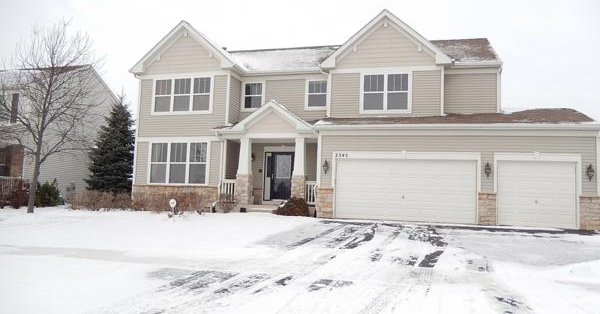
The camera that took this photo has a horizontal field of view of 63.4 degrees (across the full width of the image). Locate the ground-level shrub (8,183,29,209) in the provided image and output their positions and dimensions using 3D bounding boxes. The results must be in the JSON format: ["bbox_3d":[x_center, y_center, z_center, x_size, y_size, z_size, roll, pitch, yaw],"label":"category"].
[{"bbox_3d":[-12.775,1.753,22.102,0.960,1.140,0.960,1,-6,15],"label":"ground-level shrub"}]

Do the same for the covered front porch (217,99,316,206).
[{"bbox_3d":[-1.163,0.015,19.882,4.311,4.240,2.000,1,-6,15],"label":"covered front porch"}]

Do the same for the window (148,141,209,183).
[{"bbox_3d":[-5.129,0.291,20.626,2.920,1.830,0.170,1,-6,15],"label":"window"}]

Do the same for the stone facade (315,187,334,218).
[{"bbox_3d":[0.902,1.675,17.616,0.610,1.030,0.250,1,-6,15],"label":"stone facade"}]

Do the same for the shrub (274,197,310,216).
[{"bbox_3d":[-0.291,1.807,17.846,1.350,0.680,1.100,1,-6,15],"label":"shrub"}]

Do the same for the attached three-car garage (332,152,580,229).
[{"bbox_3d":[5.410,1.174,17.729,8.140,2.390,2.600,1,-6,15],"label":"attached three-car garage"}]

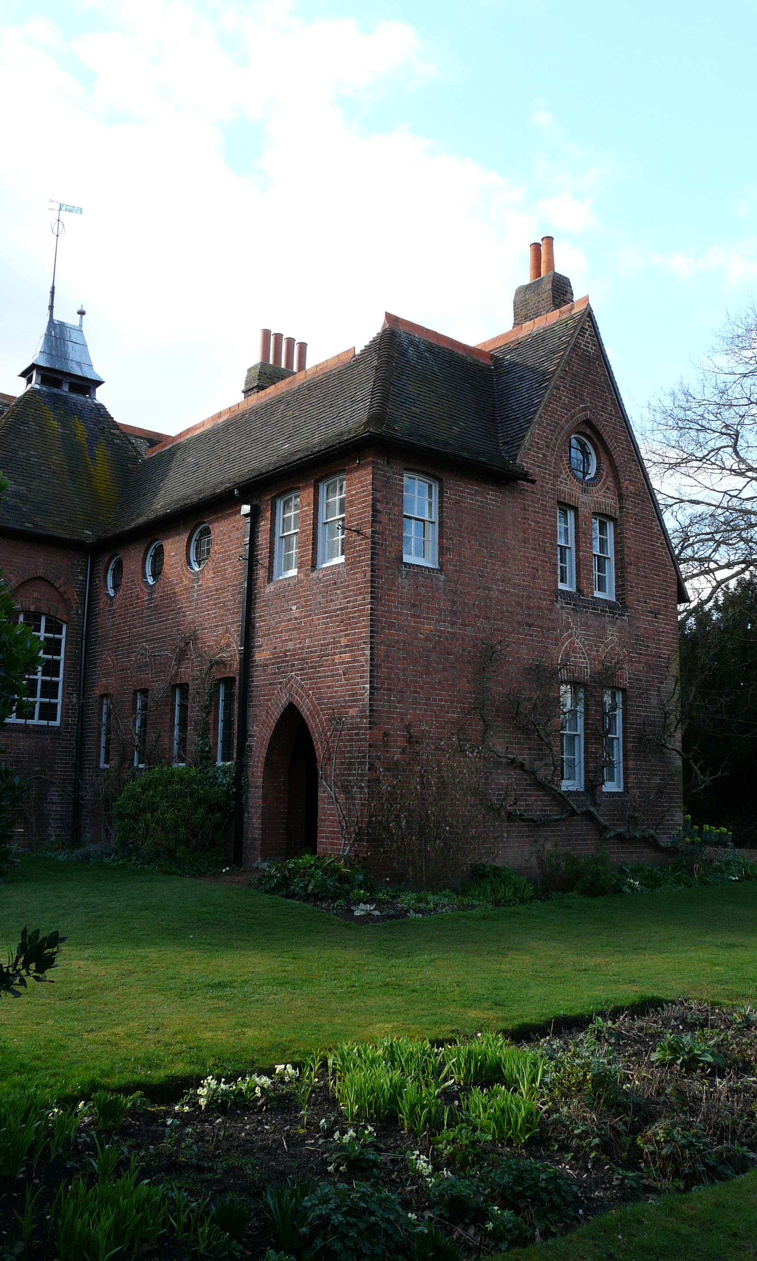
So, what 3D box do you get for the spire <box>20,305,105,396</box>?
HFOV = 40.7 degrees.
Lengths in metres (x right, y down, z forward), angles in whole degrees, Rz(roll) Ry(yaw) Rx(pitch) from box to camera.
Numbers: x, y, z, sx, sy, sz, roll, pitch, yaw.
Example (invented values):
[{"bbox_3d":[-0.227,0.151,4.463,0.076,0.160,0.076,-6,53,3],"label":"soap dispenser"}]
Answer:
[{"bbox_3d":[-7.262,-6.465,23.502,1.640,2.250,0.970,8,-12,-39],"label":"spire"}]

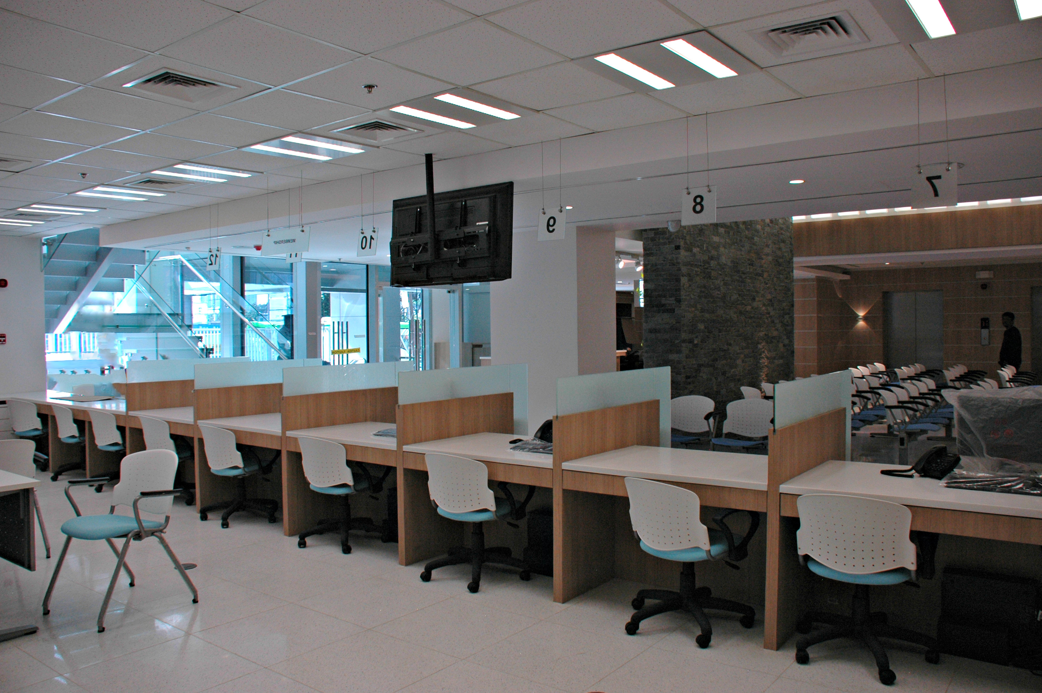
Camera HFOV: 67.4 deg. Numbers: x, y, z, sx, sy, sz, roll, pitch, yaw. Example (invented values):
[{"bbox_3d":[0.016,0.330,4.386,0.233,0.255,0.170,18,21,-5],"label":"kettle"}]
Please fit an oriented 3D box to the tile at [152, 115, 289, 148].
[{"bbox_3d":[-1.651,-1.199,4.321,0.595,0.020,0.595,0,2,36],"label":"tile"}]

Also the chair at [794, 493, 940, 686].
[{"bbox_3d":[1.518,0.980,3.458,0.620,0.805,0.640,0,2,34],"label":"chair"}]

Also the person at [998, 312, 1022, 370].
[{"bbox_3d":[7.889,0.233,12.600,0.300,1.650,0.480,-1,2,-5],"label":"person"}]

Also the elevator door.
[{"bbox_3d":[7.608,-0.080,15.144,1.127,2.012,0.100,0,2,37],"label":"elevator door"}]

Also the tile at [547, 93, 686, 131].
[{"bbox_3d":[0.511,-1.235,4.121,0.600,0.016,0.600,1,3,37],"label":"tile"}]

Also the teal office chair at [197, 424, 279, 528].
[{"bbox_3d":[-2.178,0.978,6.237,0.600,0.780,0.620,0,2,37],"label":"teal office chair"}]

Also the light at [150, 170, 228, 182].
[{"bbox_3d":[-2.375,-1.231,5.623,0.095,0.040,0.580,0,2,37],"label":"light"}]

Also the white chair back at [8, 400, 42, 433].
[{"bbox_3d":[-5.458,0.770,8.618,0.480,0.370,0.150,0,2,22],"label":"white chair back"}]

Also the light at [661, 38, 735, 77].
[{"bbox_3d":[0.758,-1.227,3.297,0.095,0.050,0.590,0,2,36],"label":"light"}]

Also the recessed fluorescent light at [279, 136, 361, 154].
[{"bbox_3d":[-1.196,-1.246,4.763,0.105,0.040,0.550,0,2,38],"label":"recessed fluorescent light"}]

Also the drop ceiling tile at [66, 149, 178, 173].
[{"bbox_3d":[-2.593,-1.206,5.060,0.595,0.020,0.595,0,2,36],"label":"drop ceiling tile"}]

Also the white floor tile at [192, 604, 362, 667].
[{"bbox_3d":[-1.146,1.362,3.713,0.600,0.012,0.600,1,3,37],"label":"white floor tile"}]

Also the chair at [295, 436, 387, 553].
[{"bbox_3d":[-1.241,0.988,5.463,0.610,0.775,0.630,0,2,35],"label":"chair"}]

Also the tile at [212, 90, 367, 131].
[{"bbox_3d":[-1.185,-1.207,3.994,0.600,0.016,0.600,1,3,37],"label":"tile"}]

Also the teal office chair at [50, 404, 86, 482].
[{"bbox_3d":[-4.309,0.939,7.737,0.590,0.750,0.600,0,2,36],"label":"teal office chair"}]

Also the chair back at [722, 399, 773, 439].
[{"bbox_3d":[2.007,0.626,6.826,0.470,0.360,0.120,0,2,37],"label":"chair back"}]

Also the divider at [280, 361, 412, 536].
[{"bbox_3d":[-1.246,0.703,5.802,0.050,1.160,1.200,1,3,37],"label":"divider"}]

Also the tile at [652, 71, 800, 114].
[{"bbox_3d":[0.992,-1.240,3.810,0.595,0.020,0.580,0,2,36],"label":"tile"}]

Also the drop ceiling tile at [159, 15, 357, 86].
[{"bbox_3d":[-1.054,-1.194,3.169,0.610,0.020,0.590,0,2,38],"label":"drop ceiling tile"}]

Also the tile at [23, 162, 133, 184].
[{"bbox_3d":[-3.117,-1.231,5.518,0.600,0.020,0.590,0,2,38],"label":"tile"}]

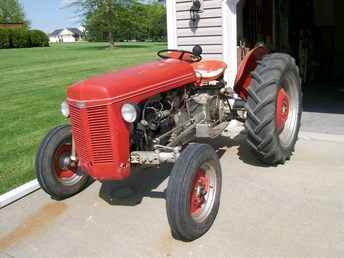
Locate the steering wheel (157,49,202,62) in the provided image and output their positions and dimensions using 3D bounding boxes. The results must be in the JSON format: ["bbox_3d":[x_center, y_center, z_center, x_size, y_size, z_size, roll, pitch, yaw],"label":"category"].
[{"bbox_3d":[0.071,-0.680,3.430,0.445,0.070,0.445,8,-1,0],"label":"steering wheel"}]

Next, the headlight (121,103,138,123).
[{"bbox_3d":[-0.269,-0.112,2.441,0.138,0.138,0.110,7,17,33],"label":"headlight"}]

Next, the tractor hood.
[{"bbox_3d":[-0.298,-0.395,2.915,0.460,0.250,1.220,7,20,33],"label":"tractor hood"}]

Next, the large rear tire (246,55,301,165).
[{"bbox_3d":[1.155,-0.210,3.930,0.295,1.224,1.224,7,17,33],"label":"large rear tire"}]

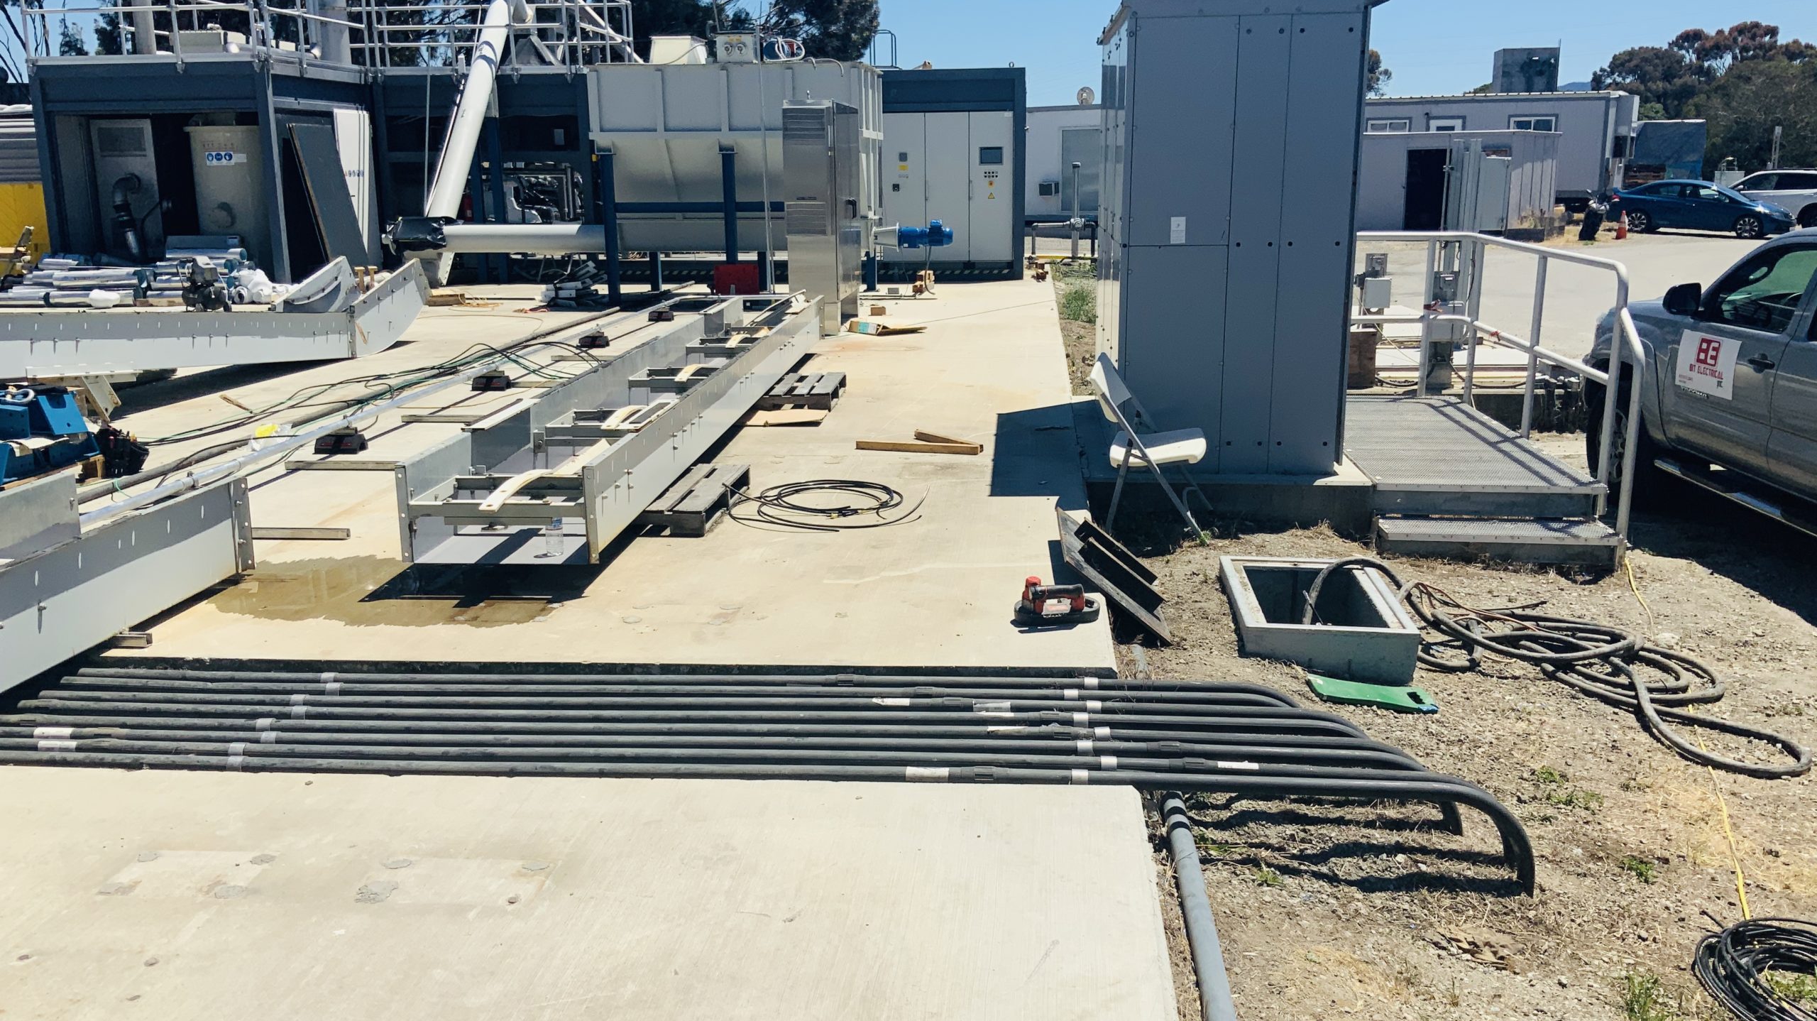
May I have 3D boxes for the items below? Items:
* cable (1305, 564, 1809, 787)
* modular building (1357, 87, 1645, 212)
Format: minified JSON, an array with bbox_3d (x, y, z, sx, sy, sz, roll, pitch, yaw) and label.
[{"bbox_3d":[2.272,0.414,5.287,1.550,0.400,1.250,7,15,29],"label":"cable"},{"bbox_3d":[16.550,-11.211,47.706,11.000,3.247,2.800,10,17,37],"label":"modular building"}]

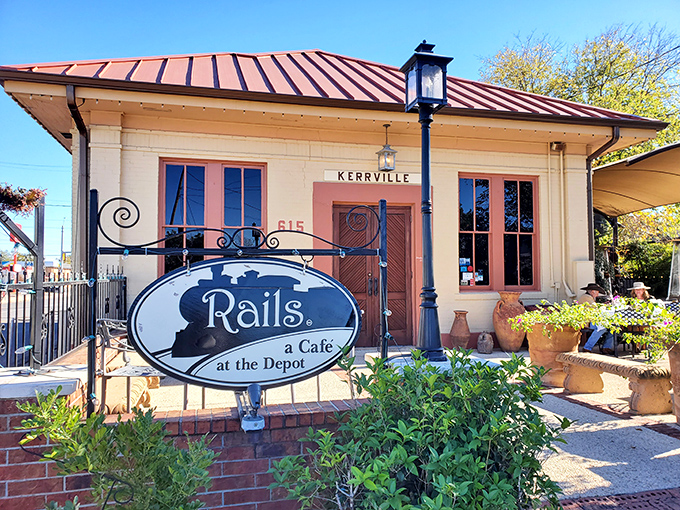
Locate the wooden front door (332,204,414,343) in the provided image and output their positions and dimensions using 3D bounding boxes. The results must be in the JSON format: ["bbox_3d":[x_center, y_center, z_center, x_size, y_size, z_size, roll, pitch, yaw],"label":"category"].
[{"bbox_3d":[0.580,0.382,9.110,1.500,2.504,0.080,0,-1,-15],"label":"wooden front door"}]

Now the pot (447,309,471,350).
[{"bbox_3d":[2.132,1.369,9.090,0.365,0.745,0.365,0,-1,0],"label":"pot"}]

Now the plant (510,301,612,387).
[{"bbox_3d":[2.909,1.159,6.700,1.180,1.070,1.000,0,-1,17],"label":"plant"}]

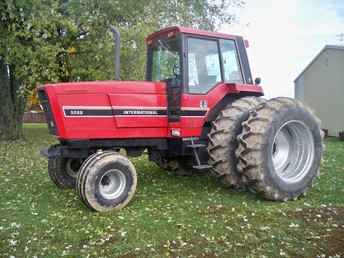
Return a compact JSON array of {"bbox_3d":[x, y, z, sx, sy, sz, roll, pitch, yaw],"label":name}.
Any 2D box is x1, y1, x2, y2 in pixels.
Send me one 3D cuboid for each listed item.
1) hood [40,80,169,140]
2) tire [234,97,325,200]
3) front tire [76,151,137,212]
[{"bbox_3d":[-1.157,-0.363,6.074,2.132,1.000,0.775,-2,4,-32],"label":"hood"},{"bbox_3d":[1.891,0.366,5.973,1.790,1.790,0.500,-2,4,-32],"label":"tire"},{"bbox_3d":[-0.948,0.804,5.220,0.954,0.954,0.342,-3,5,-42],"label":"front tire"}]

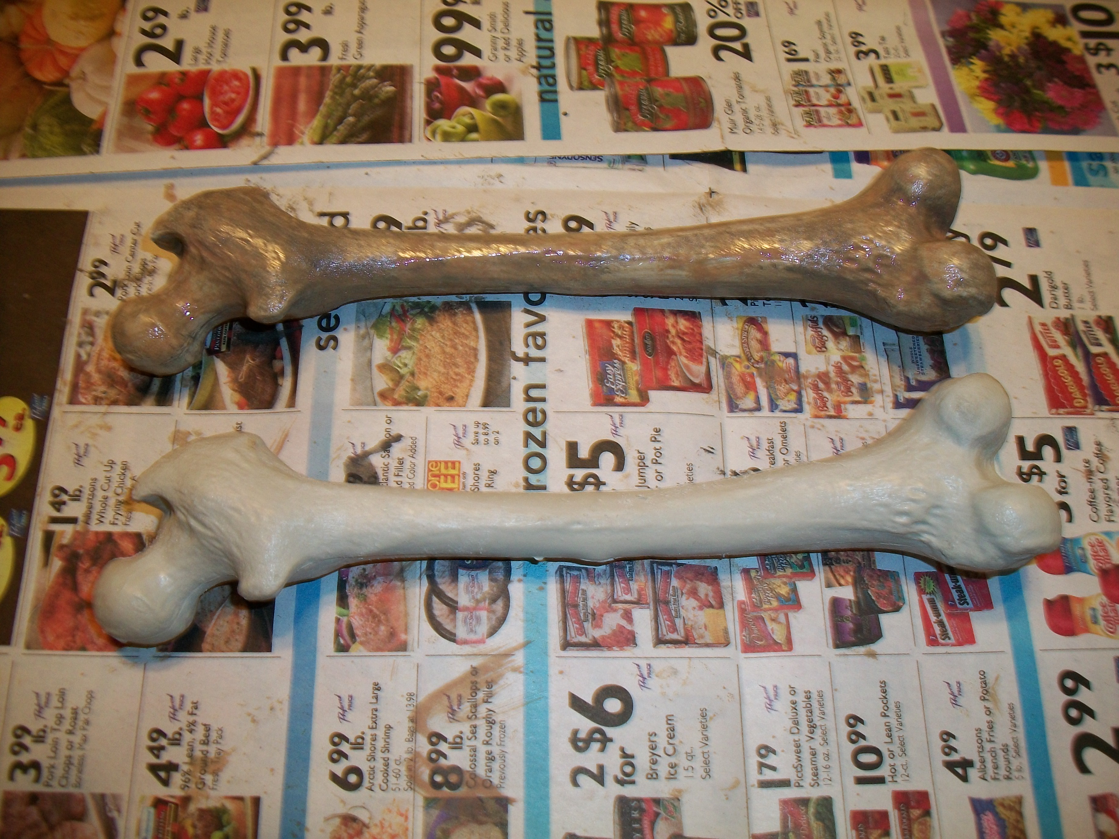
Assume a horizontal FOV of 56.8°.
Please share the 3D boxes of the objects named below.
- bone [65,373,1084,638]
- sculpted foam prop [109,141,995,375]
[{"bbox_3d":[0.011,0.036,0.443,0.410,0.061,0.083,-4,69,-5],"label":"bone"},{"bbox_3d":[0.001,-0.077,0.486,0.410,0.061,0.083,-4,69,-5],"label":"sculpted foam prop"}]

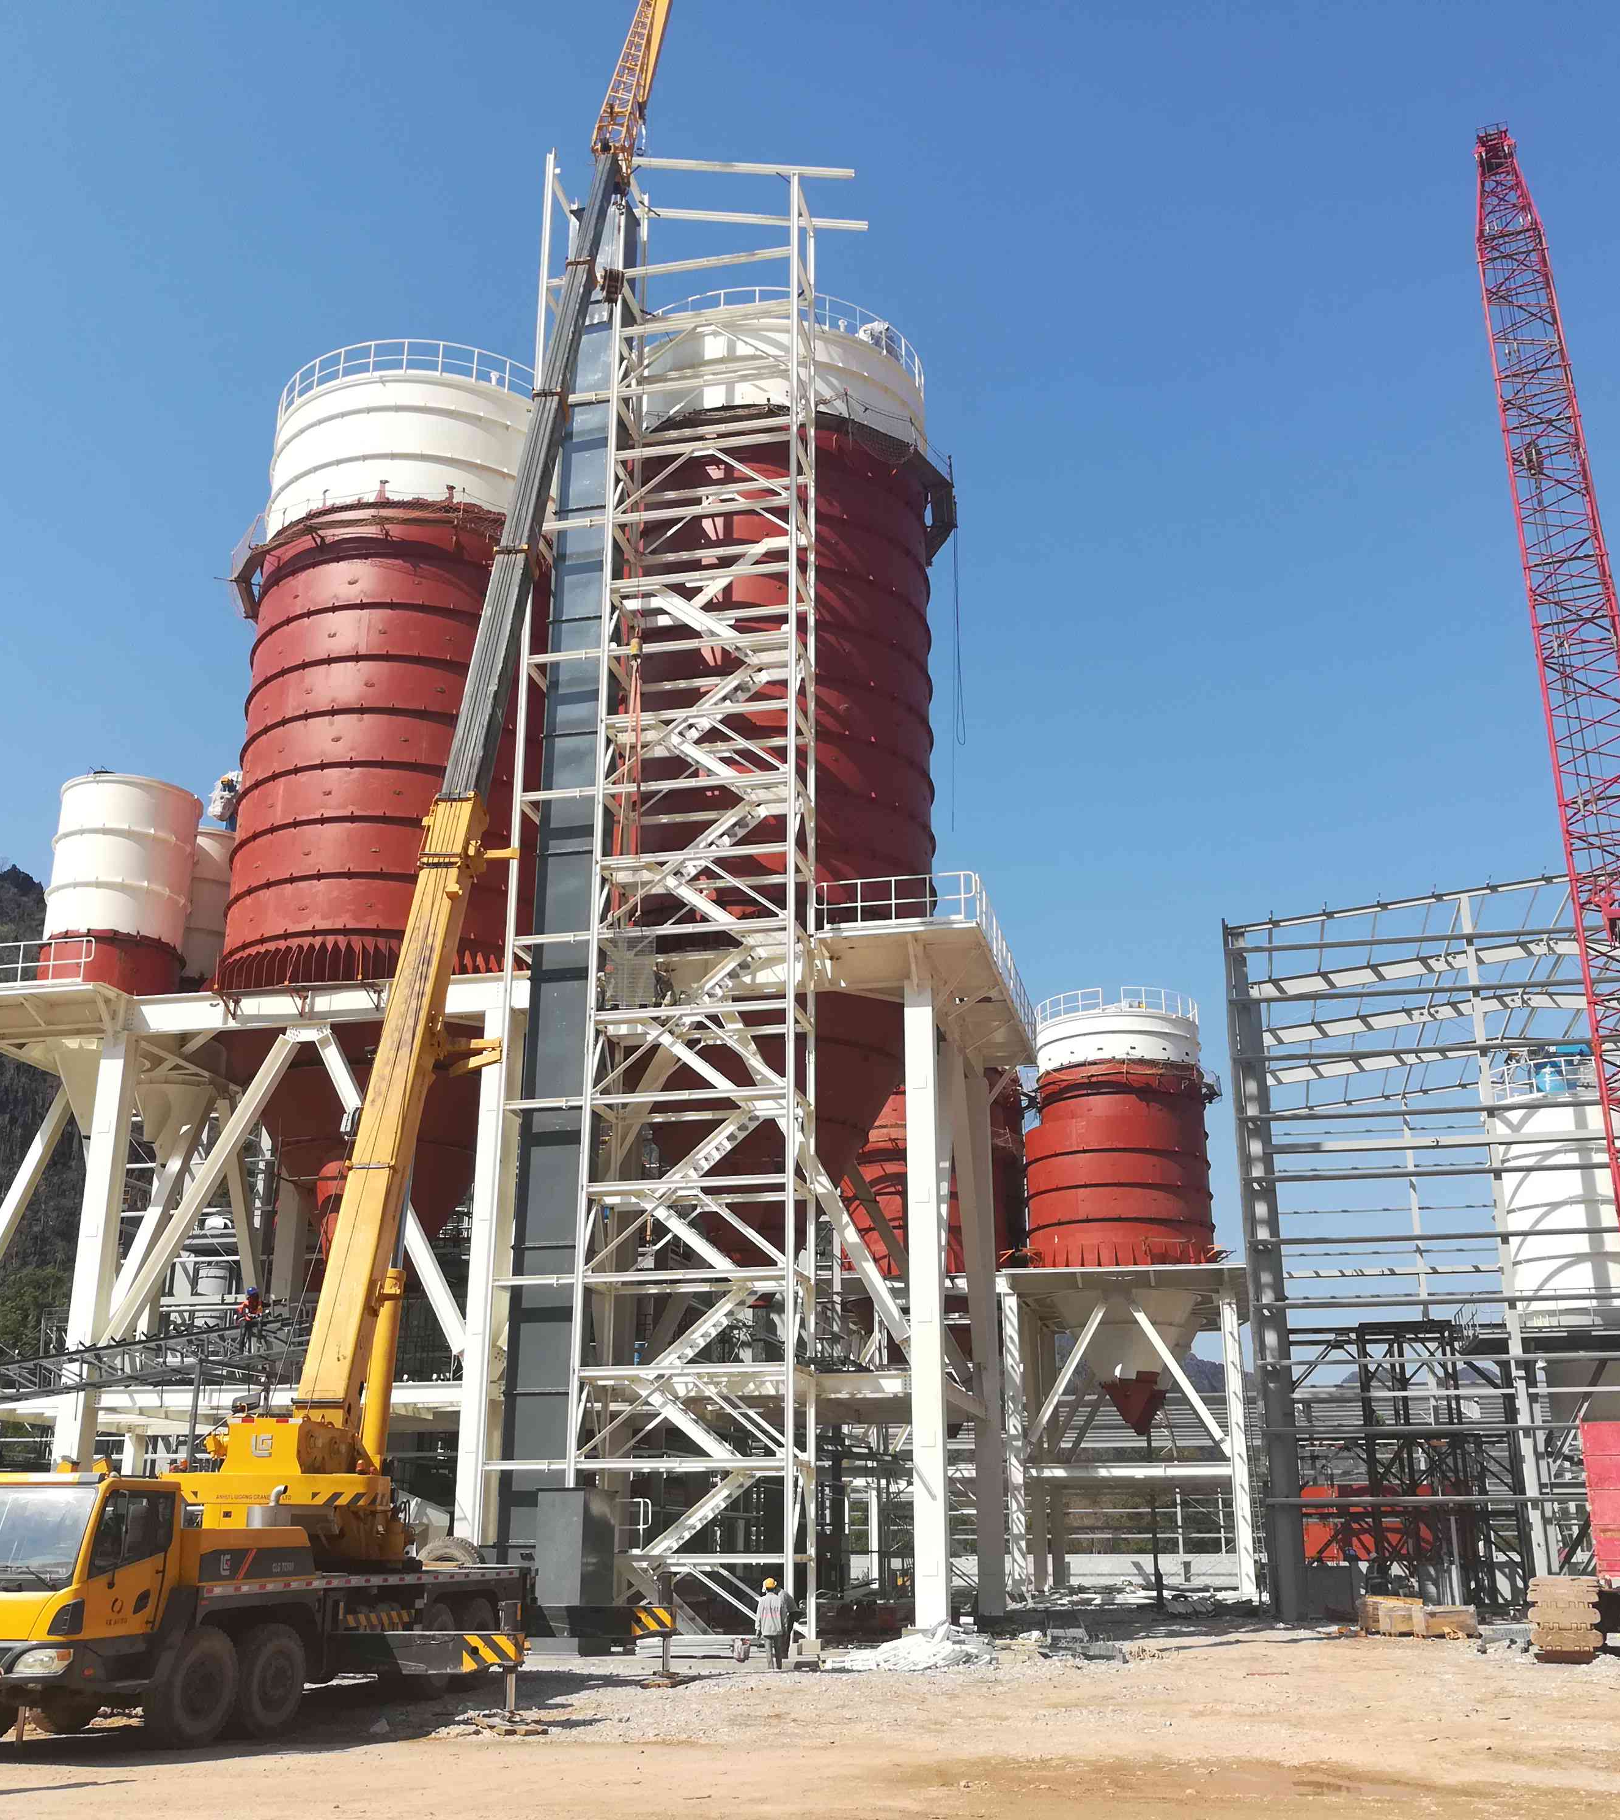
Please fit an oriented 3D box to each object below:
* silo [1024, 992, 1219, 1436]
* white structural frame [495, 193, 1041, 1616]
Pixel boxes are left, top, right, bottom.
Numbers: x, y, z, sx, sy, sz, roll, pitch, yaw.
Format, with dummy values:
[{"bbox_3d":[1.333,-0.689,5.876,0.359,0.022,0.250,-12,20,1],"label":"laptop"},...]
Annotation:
[{"bbox_3d":[15.027,14.922,88.114,8.800,20.232,8.800,-4,-19,11],"label":"silo"},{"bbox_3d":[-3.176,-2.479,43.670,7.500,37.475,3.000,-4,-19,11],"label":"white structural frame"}]

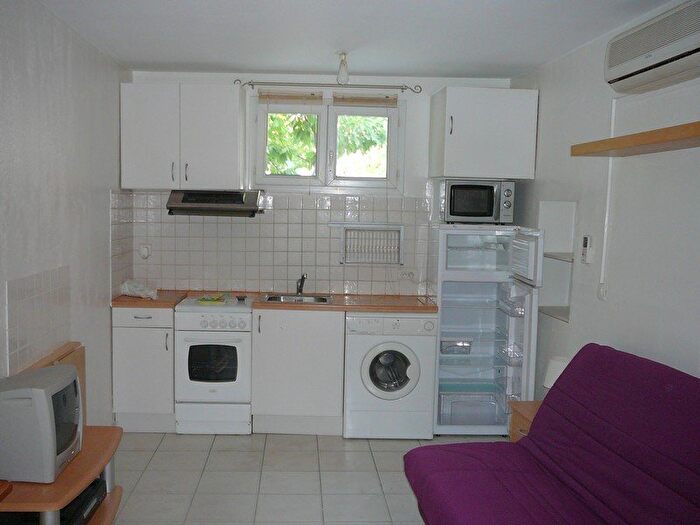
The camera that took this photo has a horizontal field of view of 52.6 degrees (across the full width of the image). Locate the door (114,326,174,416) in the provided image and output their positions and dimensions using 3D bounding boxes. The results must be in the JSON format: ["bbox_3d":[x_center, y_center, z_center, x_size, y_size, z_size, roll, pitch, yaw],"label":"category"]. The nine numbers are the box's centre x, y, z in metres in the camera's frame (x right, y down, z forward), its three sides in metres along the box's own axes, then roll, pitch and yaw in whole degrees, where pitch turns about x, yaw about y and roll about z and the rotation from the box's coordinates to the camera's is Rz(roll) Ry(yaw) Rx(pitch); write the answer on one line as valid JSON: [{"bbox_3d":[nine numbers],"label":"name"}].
[{"bbox_3d":[-1.341,0.712,4.627,0.392,0.577,0.020,1,6,-4],"label":"door"}]

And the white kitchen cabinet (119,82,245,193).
[{"bbox_3d":[-1.150,-0.860,4.962,0.798,0.710,0.340,1,4,-4],"label":"white kitchen cabinet"}]

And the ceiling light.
[{"bbox_3d":[-0.043,-1.211,4.436,0.071,0.188,0.070,1,4,-4],"label":"ceiling light"}]

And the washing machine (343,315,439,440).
[{"bbox_3d":[0.247,0.735,4.967,0.603,0.850,0.560,1,4,-4],"label":"washing machine"}]

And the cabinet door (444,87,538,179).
[{"bbox_3d":[0.922,-0.844,4.628,0.605,0.580,0.020,1,6,-4],"label":"cabinet door"}]

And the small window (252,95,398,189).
[{"bbox_3d":[-0.157,-0.865,5.123,1.053,0.677,0.070,1,6,-4],"label":"small window"}]

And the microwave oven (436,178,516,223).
[{"bbox_3d":[0.860,-0.418,4.902,0.461,0.283,0.350,1,6,-4],"label":"microwave oven"}]

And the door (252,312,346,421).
[{"bbox_3d":[-0.341,0.681,4.747,0.605,0.716,0.023,1,4,-4],"label":"door"}]

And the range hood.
[{"bbox_3d":[-0.906,-0.407,4.850,0.589,0.164,0.508,1,6,-4],"label":"range hood"}]

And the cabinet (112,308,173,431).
[{"bbox_3d":[-1.384,0.702,4.951,0.400,0.835,0.560,1,4,-4],"label":"cabinet"}]

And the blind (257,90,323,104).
[{"bbox_3d":[-0.424,-1.188,5.109,0.459,0.095,0.050,1,4,-4],"label":"blind"}]

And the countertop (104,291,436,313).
[{"bbox_3d":[-0.490,0.267,4.906,2.112,0.038,0.585,1,6,-4],"label":"countertop"}]

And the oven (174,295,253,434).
[{"bbox_3d":[-0.921,0.703,4.943,0.501,0.858,0.540,1,4,-4],"label":"oven"}]

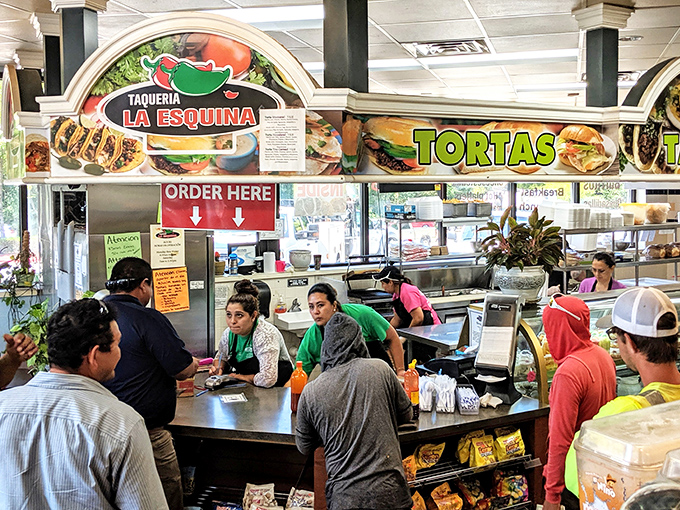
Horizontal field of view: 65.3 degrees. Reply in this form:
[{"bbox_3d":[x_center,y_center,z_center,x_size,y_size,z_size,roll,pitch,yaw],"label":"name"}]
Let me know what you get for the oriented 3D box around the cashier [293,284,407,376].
[{"bbox_3d":[0.078,0.932,3.347,0.600,1.550,0.720,2,7,17],"label":"cashier"}]

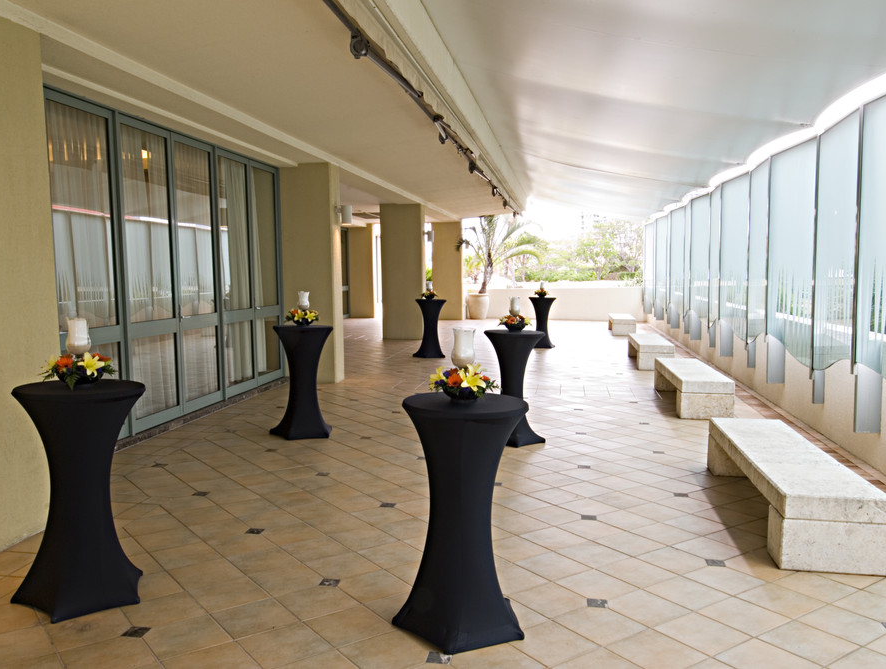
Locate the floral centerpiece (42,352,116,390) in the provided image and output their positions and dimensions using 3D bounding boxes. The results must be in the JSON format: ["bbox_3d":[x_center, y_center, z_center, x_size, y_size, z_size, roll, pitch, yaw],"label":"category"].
[{"bbox_3d":[-1.893,0.183,3.905,0.345,0.168,0.345,0,5,9],"label":"floral centerpiece"}]

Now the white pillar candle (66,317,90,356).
[{"bbox_3d":[-1.895,0.018,3.905,0.118,0.205,0.118,0,5,9],"label":"white pillar candle"}]

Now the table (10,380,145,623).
[{"bbox_3d":[-1.885,0.830,3.919,0.625,1.095,0.625,0,5,9],"label":"table"}]

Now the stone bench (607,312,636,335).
[{"bbox_3d":[4.915,-0.269,20.600,0.580,0.445,2.150,1,5,9],"label":"stone bench"}]

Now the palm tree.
[{"bbox_3d":[1.953,-2.887,25.500,3.000,3.100,2.800,0,5,0],"label":"palm tree"}]

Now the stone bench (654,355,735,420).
[{"bbox_3d":[3.234,0.673,9.822,0.580,0.450,2.220,1,5,8],"label":"stone bench"}]

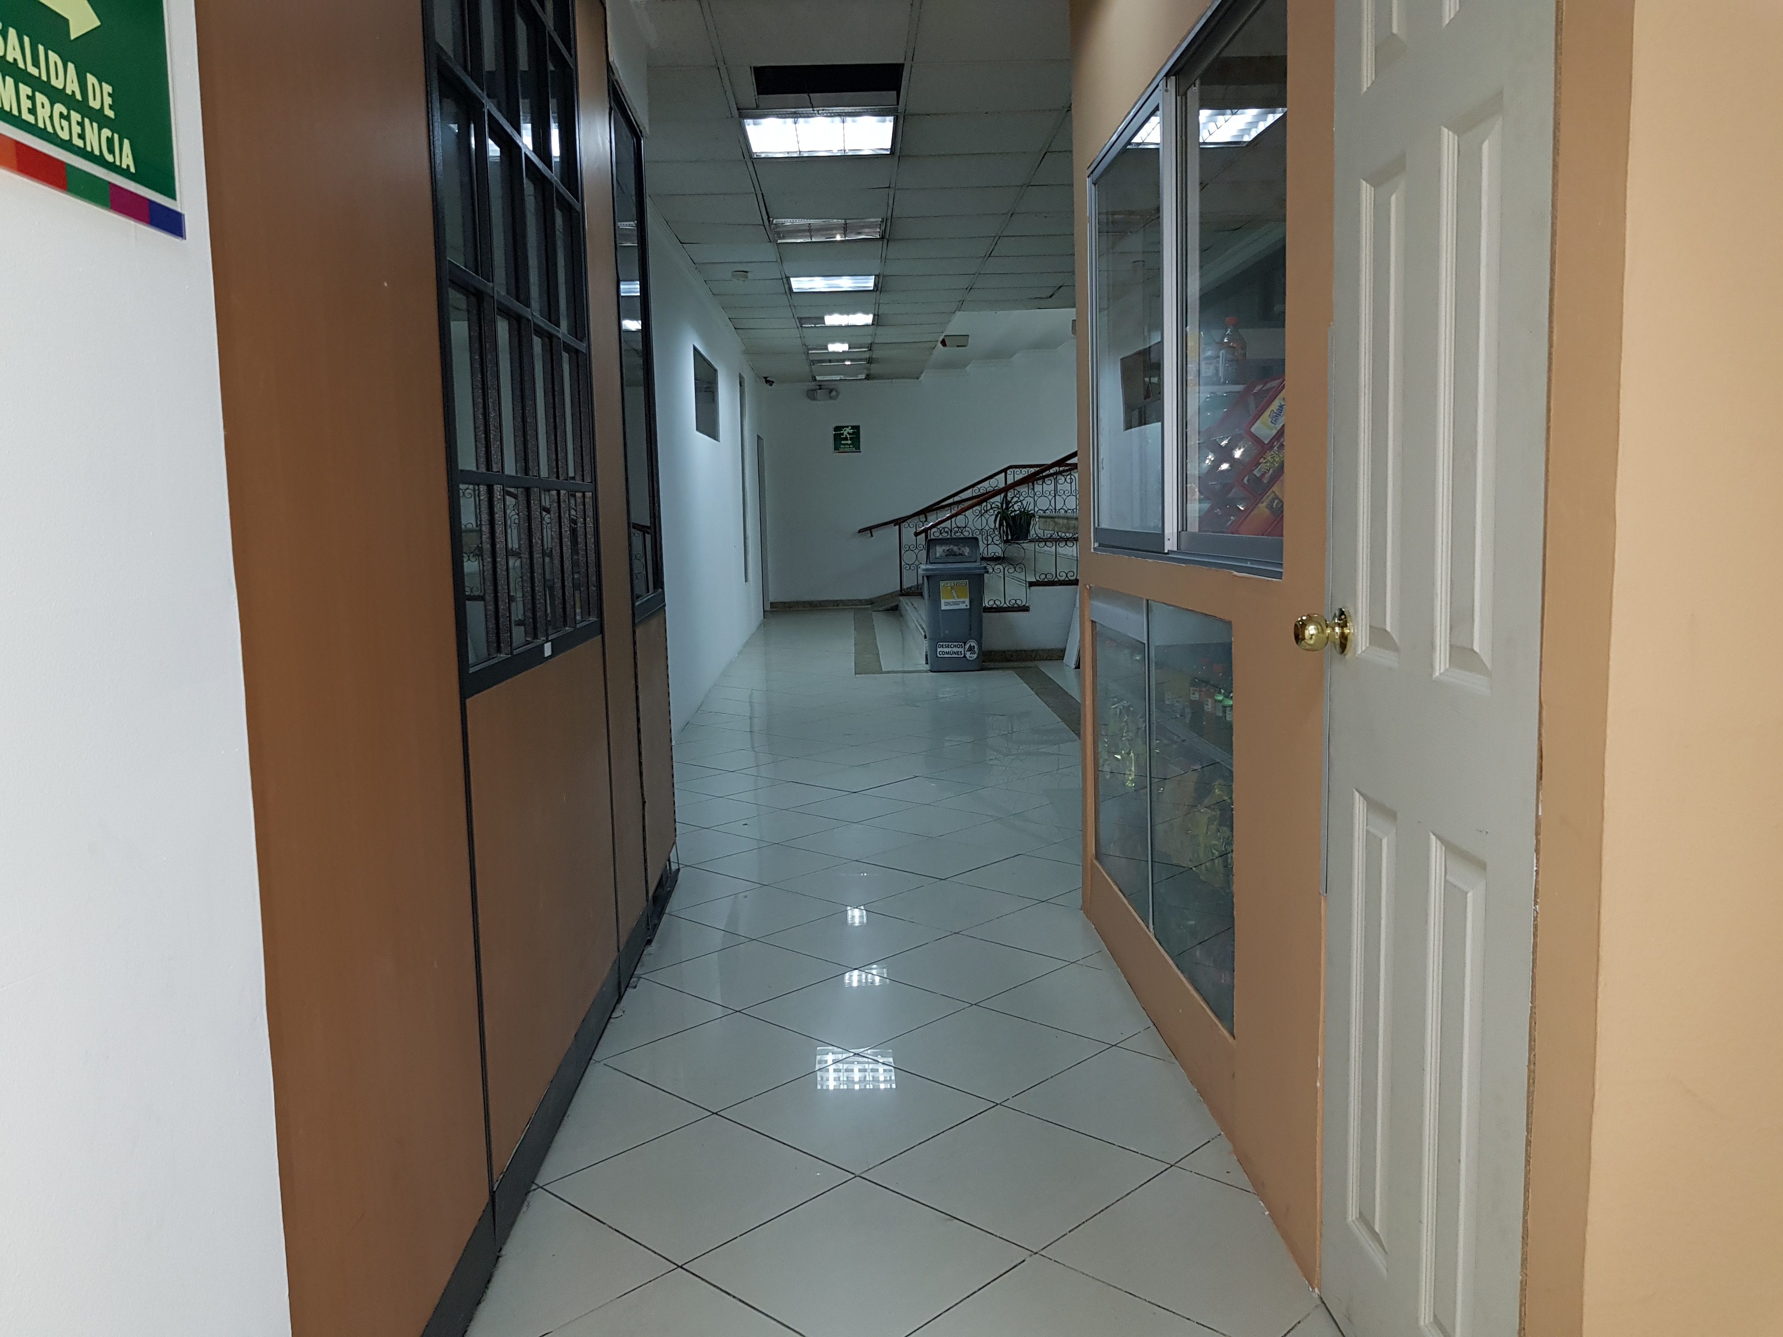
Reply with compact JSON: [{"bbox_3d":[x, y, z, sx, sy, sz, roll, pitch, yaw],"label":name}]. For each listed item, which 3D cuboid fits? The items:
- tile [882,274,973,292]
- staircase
[{"bbox_3d":[0.246,-2.610,9.021,0.613,0.022,0.595,-2,7,-1],"label":"tile"},{"bbox_3d":[0.922,-1.278,12.871,2.450,1.580,5.600,-2,7,-1],"label":"staircase"}]

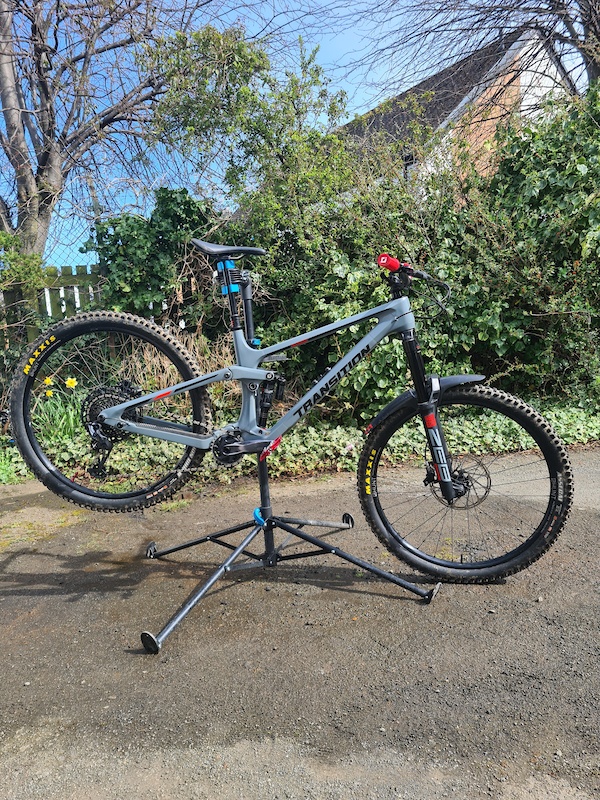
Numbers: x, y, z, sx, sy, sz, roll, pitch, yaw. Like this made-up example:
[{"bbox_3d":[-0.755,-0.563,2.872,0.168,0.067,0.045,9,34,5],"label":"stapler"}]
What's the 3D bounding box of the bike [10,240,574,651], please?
[{"bbox_3d":[-0.028,0.021,2.162,2.030,1.075,0.790,11,7,2],"label":"bike"}]

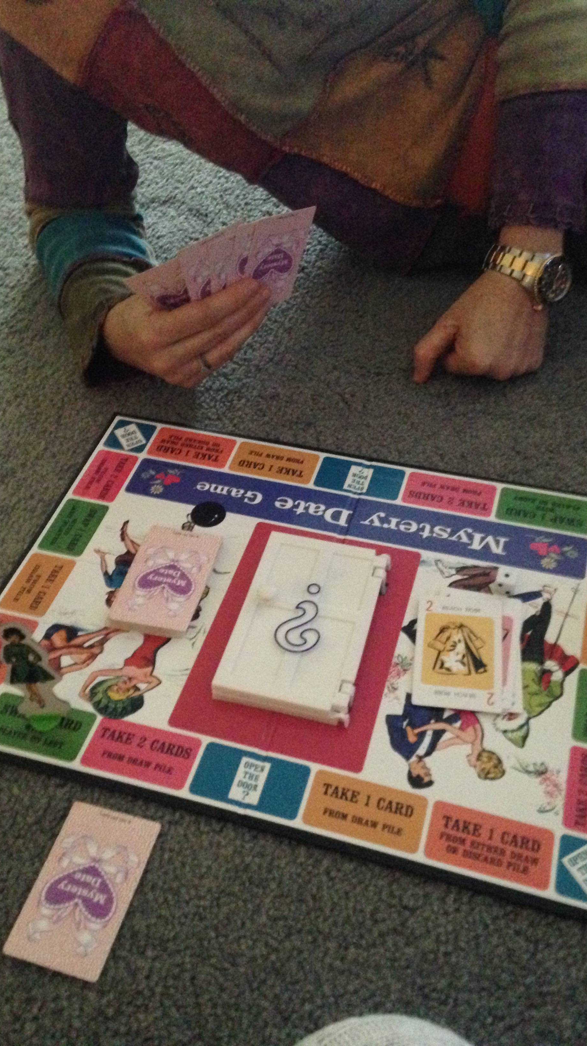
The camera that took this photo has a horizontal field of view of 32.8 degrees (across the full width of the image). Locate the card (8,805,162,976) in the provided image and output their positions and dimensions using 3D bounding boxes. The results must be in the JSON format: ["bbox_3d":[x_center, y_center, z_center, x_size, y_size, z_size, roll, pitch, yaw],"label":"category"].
[{"bbox_3d":[-0.123,0.216,0.593,0.059,0.002,0.098,10,47,13],"label":"card"}]

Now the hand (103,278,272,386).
[{"bbox_3d":[-0.093,-0.169,0.880,0.140,0.085,0.070,1,46,4],"label":"hand"}]

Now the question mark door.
[{"bbox_3d":[0.010,0.069,0.706,0.092,0.022,0.144,10,47,12],"label":"question mark door"}]

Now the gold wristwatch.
[{"bbox_3d":[0.205,-0.216,0.875,0.062,0.044,0.066,-20,38,-25],"label":"gold wristwatch"}]

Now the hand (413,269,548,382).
[{"bbox_3d":[0.169,-0.177,0.900,0.112,0.086,0.080,-3,46,0],"label":"hand"}]

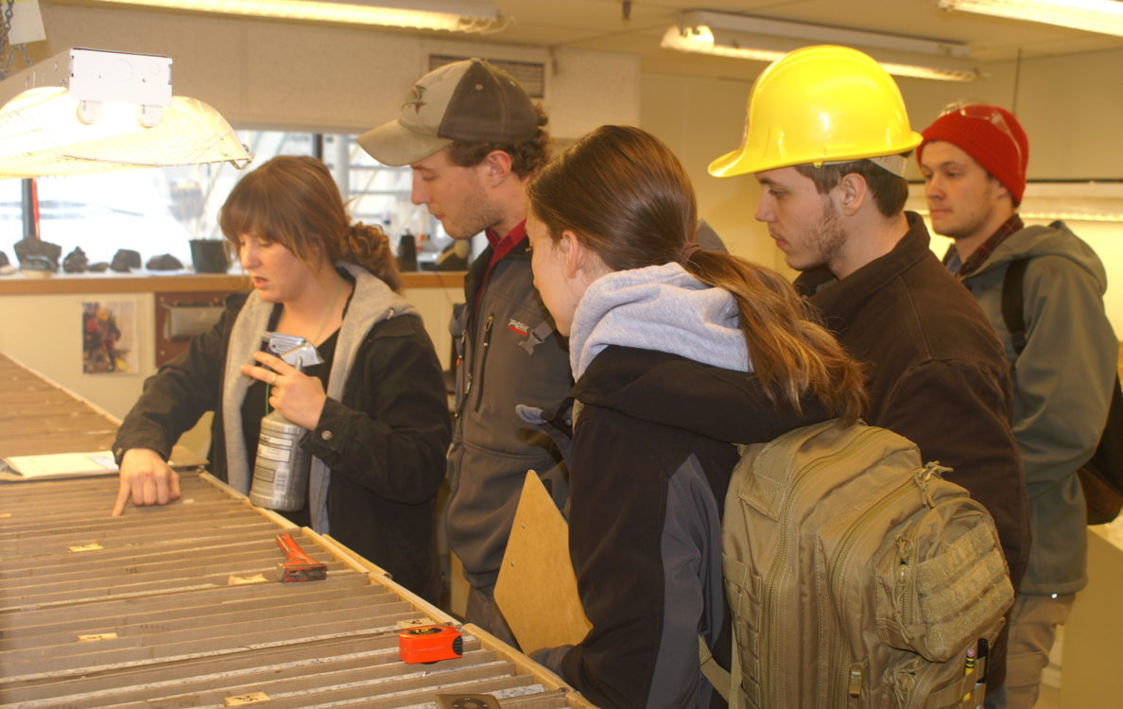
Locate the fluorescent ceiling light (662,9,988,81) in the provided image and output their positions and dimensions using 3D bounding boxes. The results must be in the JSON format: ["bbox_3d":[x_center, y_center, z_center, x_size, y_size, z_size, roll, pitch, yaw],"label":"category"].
[{"bbox_3d":[1.110,-1.283,5.440,1.600,0.140,0.310,-3,7,-33],"label":"fluorescent ceiling light"}]

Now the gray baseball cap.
[{"bbox_3d":[-0.167,-0.360,1.950,0.272,0.155,0.185,-6,6,-6],"label":"gray baseball cap"}]

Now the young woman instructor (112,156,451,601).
[{"bbox_3d":[-0.490,0.462,2.325,0.560,1.620,0.480,5,7,40],"label":"young woman instructor"}]

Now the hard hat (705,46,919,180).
[{"bbox_3d":[0.346,-0.333,1.790,0.287,0.155,0.225,-7,4,9],"label":"hard hat"}]

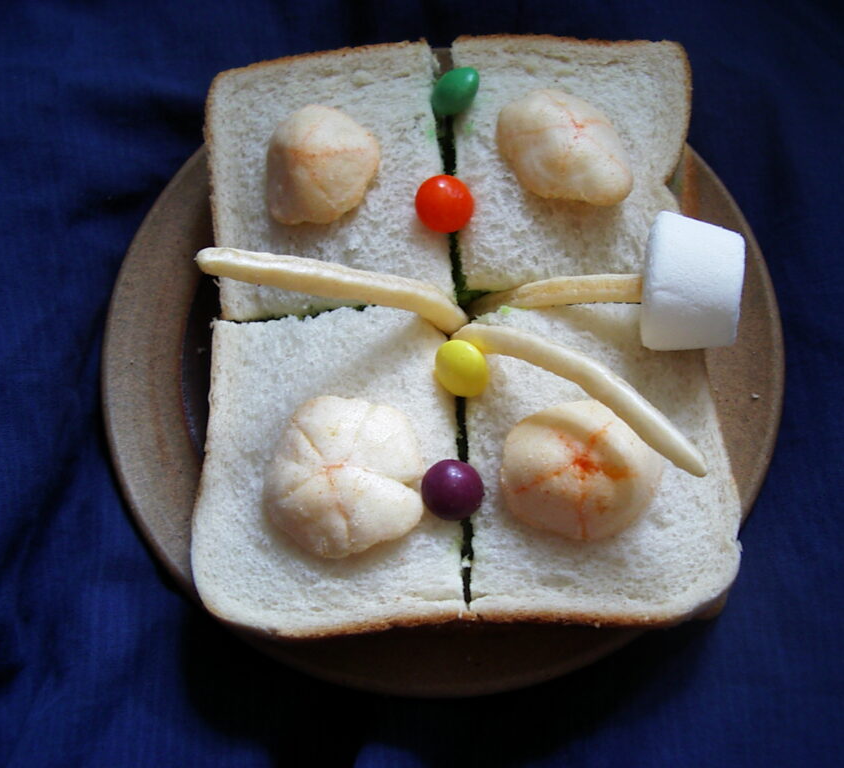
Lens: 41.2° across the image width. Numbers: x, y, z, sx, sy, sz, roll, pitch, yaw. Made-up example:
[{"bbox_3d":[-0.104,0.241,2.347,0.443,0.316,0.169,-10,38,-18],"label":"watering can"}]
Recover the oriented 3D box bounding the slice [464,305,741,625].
[{"bbox_3d":[0.037,0.018,0.245,0.056,0.014,0.069,-1,74,2],"label":"slice"}]

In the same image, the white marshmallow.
[{"bbox_3d":[0.057,-0.021,0.235,0.021,0.028,0.028,5,74,-7],"label":"white marshmallow"}]

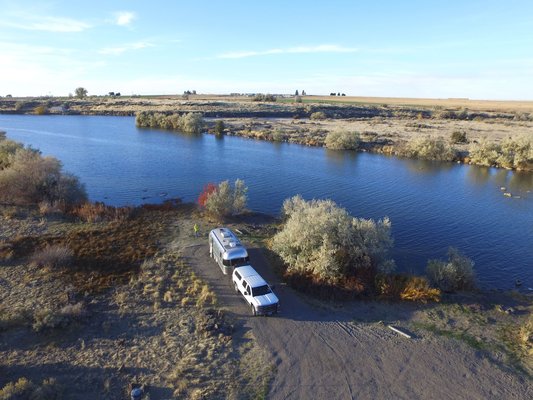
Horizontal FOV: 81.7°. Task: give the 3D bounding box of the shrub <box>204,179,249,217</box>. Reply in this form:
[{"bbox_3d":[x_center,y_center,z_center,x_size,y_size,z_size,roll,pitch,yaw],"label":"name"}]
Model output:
[{"bbox_3d":[-6.565,-0.431,49.460,7.357,5.823,6.253,-2,18,-8],"label":"shrub"}]

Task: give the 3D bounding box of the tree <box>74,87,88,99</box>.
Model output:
[{"bbox_3d":[-212.118,-123.258,353.148,12.500,12.800,12.000,-10,21,-28],"label":"tree"}]

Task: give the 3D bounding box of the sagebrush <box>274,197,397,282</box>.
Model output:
[{"bbox_3d":[6.852,3.686,33.016,13.086,8.225,9.160,4,19,12],"label":"sagebrush"}]

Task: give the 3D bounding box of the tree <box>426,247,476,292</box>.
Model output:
[{"bbox_3d":[18.675,6.780,31.147,4.361,4.108,3.707,12,22,32],"label":"tree"}]

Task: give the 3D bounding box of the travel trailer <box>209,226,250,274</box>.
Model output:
[{"bbox_3d":[-4.104,5.651,33.901,2.550,2.940,7.267,-7,19,-21],"label":"travel trailer"}]

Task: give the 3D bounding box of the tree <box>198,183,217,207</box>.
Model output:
[{"bbox_3d":[-9.726,-0.627,52.021,3.491,4.601,3.142,-3,18,-11],"label":"tree"}]

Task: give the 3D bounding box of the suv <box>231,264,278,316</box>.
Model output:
[{"bbox_3d":[-1.025,8.138,27.943,2.060,1.920,5.839,-9,20,-25],"label":"suv"}]

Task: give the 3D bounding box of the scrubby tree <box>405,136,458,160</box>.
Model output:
[{"bbox_3d":[54.572,-17.646,103.502,16.205,6.926,11.343,9,20,26],"label":"scrubby tree"}]

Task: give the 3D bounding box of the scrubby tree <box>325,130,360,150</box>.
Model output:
[{"bbox_3d":[30.254,-23.992,122.782,13.986,6.994,11.888,4,19,13],"label":"scrubby tree"}]

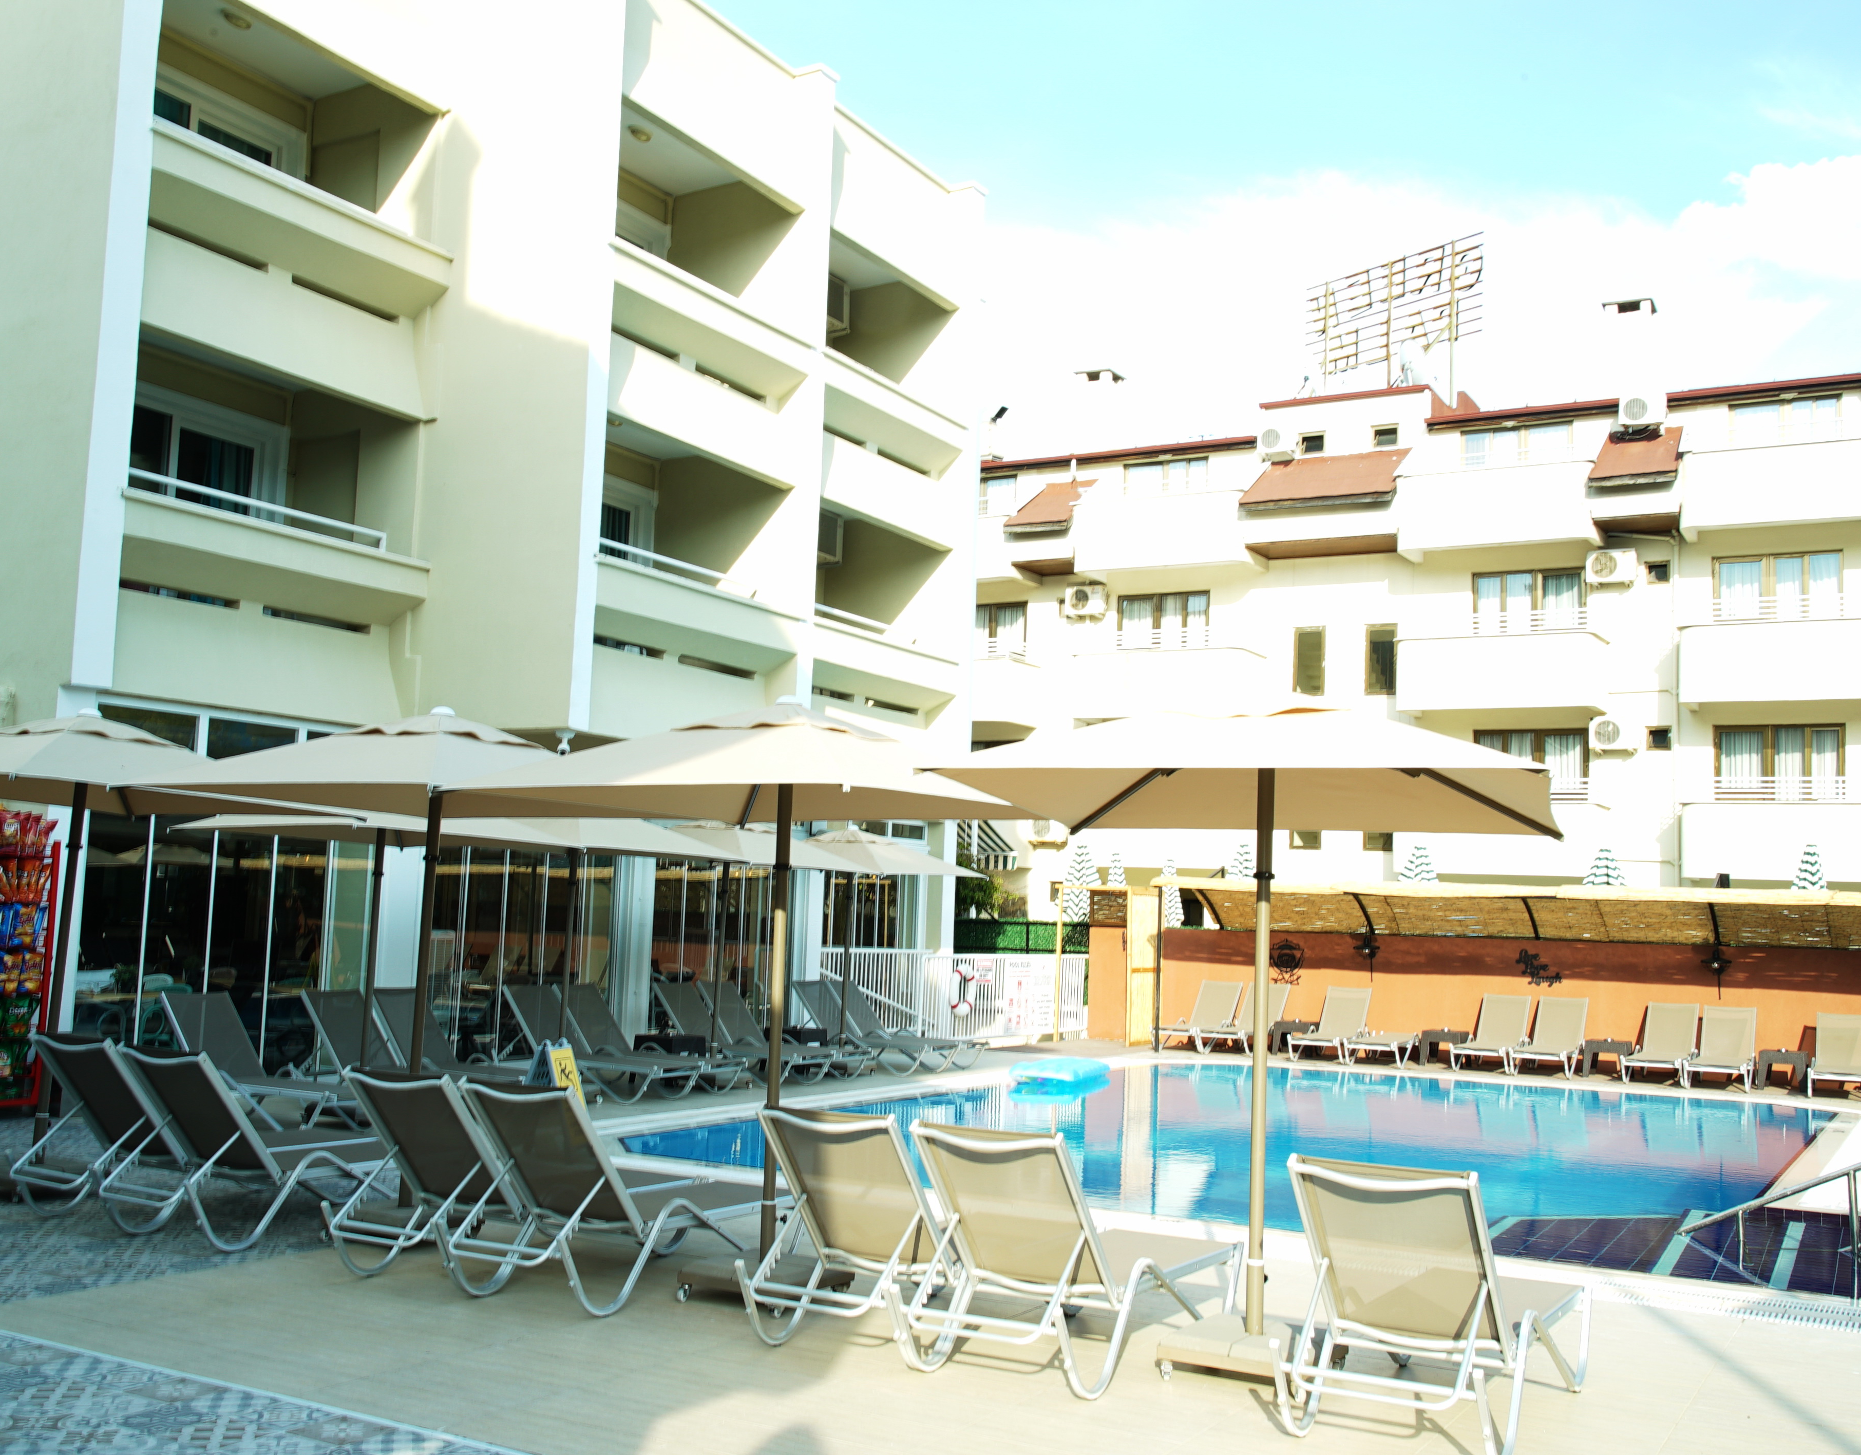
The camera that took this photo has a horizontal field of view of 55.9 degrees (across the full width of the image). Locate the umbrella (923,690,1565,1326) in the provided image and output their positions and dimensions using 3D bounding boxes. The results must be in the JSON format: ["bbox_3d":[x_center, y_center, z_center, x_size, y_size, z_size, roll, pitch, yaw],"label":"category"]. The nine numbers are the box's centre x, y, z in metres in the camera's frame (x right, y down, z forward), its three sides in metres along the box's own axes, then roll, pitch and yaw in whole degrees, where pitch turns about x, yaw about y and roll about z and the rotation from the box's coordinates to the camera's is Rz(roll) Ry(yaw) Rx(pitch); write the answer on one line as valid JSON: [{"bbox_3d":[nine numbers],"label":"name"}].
[{"bbox_3d":[1.249,1.129,6.620,2.090,2.450,2.090,-1,-7,22],"label":"umbrella"}]

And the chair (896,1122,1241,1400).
[{"bbox_3d":[0.578,1.841,6.456,0.634,0.873,1.643,-2,-7,30],"label":"chair"}]

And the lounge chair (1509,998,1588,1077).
[{"bbox_3d":[7.235,3.596,20.428,0.634,0.875,1.640,-2,-7,31],"label":"lounge chair"}]

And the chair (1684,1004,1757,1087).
[{"bbox_3d":[9.135,3.685,20.202,0.652,0.883,1.684,-2,-7,30],"label":"chair"}]

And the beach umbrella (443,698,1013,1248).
[{"bbox_3d":[-0.661,1.094,7.491,2.022,2.465,2.022,-2,-7,30],"label":"beach umbrella"}]

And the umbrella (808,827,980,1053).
[{"bbox_3d":[-0.837,2.227,17.952,2.022,2.465,2.022,-2,-7,30],"label":"umbrella"}]

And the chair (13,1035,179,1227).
[{"bbox_3d":[-3.721,2.010,9.036,0.652,0.883,1.684,-1,-7,28],"label":"chair"}]

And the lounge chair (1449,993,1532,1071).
[{"bbox_3d":[6.960,3.772,21.679,0.652,0.883,1.684,-2,-7,30],"label":"lounge chair"}]

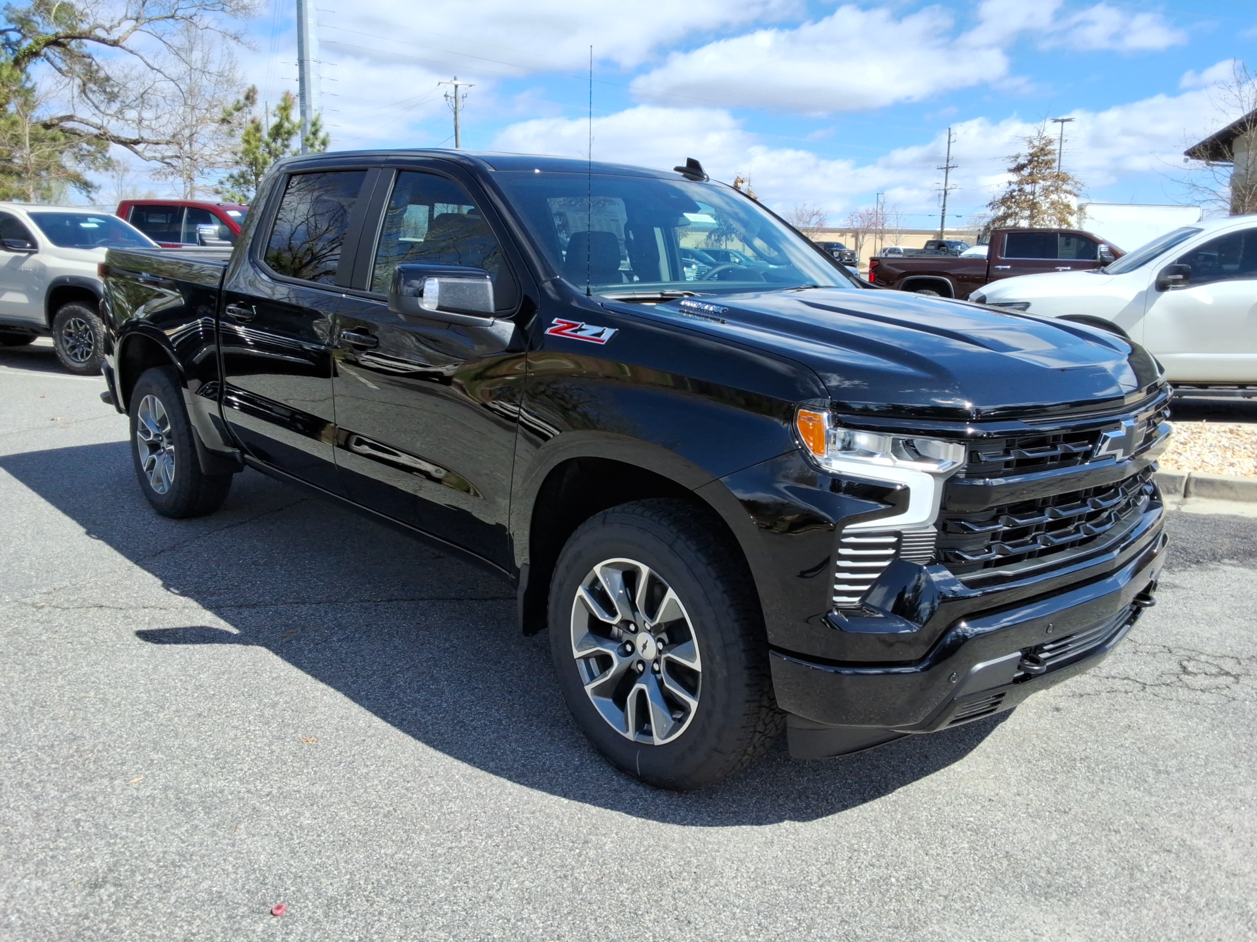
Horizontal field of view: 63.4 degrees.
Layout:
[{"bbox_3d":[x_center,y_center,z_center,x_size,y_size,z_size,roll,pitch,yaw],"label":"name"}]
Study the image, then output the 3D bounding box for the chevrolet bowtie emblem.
[{"bbox_3d":[1.393,-0.092,2.852,0.355,0.128,0.055,-10,18,-43],"label":"chevrolet bowtie emblem"}]

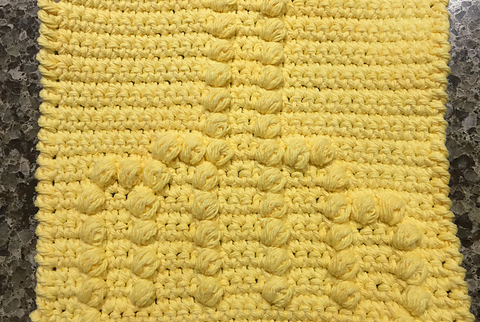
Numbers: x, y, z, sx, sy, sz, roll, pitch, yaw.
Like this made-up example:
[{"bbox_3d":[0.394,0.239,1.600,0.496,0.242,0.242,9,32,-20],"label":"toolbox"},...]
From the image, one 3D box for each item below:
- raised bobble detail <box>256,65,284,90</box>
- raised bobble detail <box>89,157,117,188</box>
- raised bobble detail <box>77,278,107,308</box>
[{"bbox_3d":[0.018,-0.047,0.305,0.015,0.010,0.013,0,78,0],"label":"raised bobble detail"},{"bbox_3d":[-0.075,0.007,0.294,0.014,0.010,0.015,0,78,0],"label":"raised bobble detail"},{"bbox_3d":[-0.077,0.069,0.281,0.015,0.010,0.015,0,78,0],"label":"raised bobble detail"}]

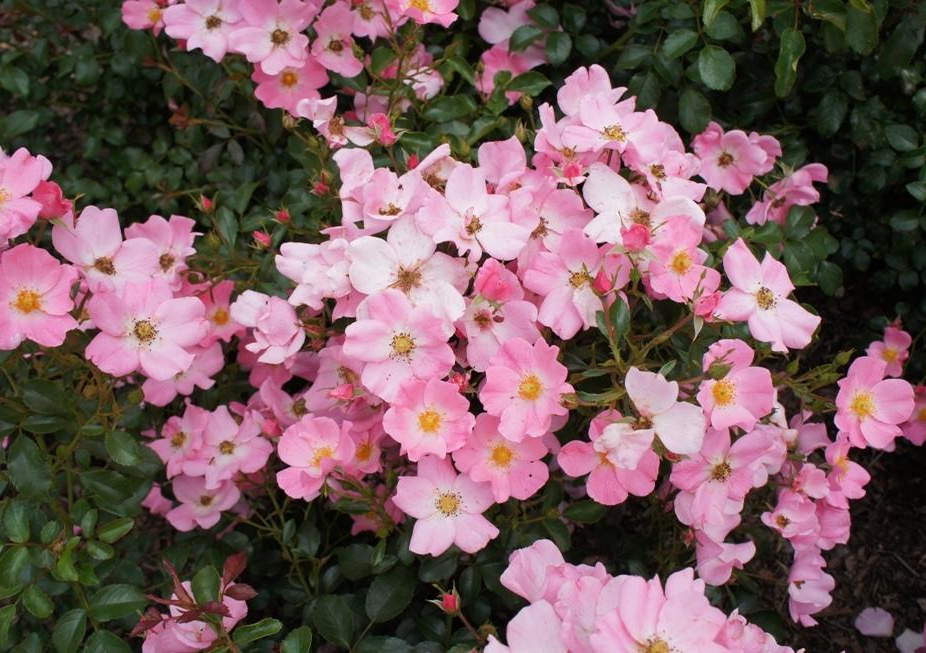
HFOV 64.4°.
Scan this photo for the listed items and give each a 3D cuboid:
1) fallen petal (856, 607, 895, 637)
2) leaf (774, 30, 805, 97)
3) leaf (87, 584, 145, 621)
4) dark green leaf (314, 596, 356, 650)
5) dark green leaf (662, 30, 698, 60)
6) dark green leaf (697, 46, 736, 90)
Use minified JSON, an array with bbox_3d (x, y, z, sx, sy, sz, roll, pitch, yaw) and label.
[{"bbox_3d":[0.369,0.265,0.660,0.034,0.008,0.032,0,37,0],"label":"fallen petal"},{"bbox_3d":[0.315,-0.254,0.710,0.025,0.065,0.012,14,10,22],"label":"leaf"},{"bbox_3d":[-0.249,0.200,0.530,0.044,0.012,0.028,-10,55,-14],"label":"leaf"},{"bbox_3d":[-0.100,0.229,0.570,0.033,0.009,0.046,-27,60,-9],"label":"dark green leaf"},{"bbox_3d":[0.231,-0.298,0.780,0.042,0.009,0.027,-30,46,-14],"label":"dark green leaf"},{"bbox_3d":[0.265,-0.270,0.770,0.037,0.010,0.050,-17,59,-4],"label":"dark green leaf"}]

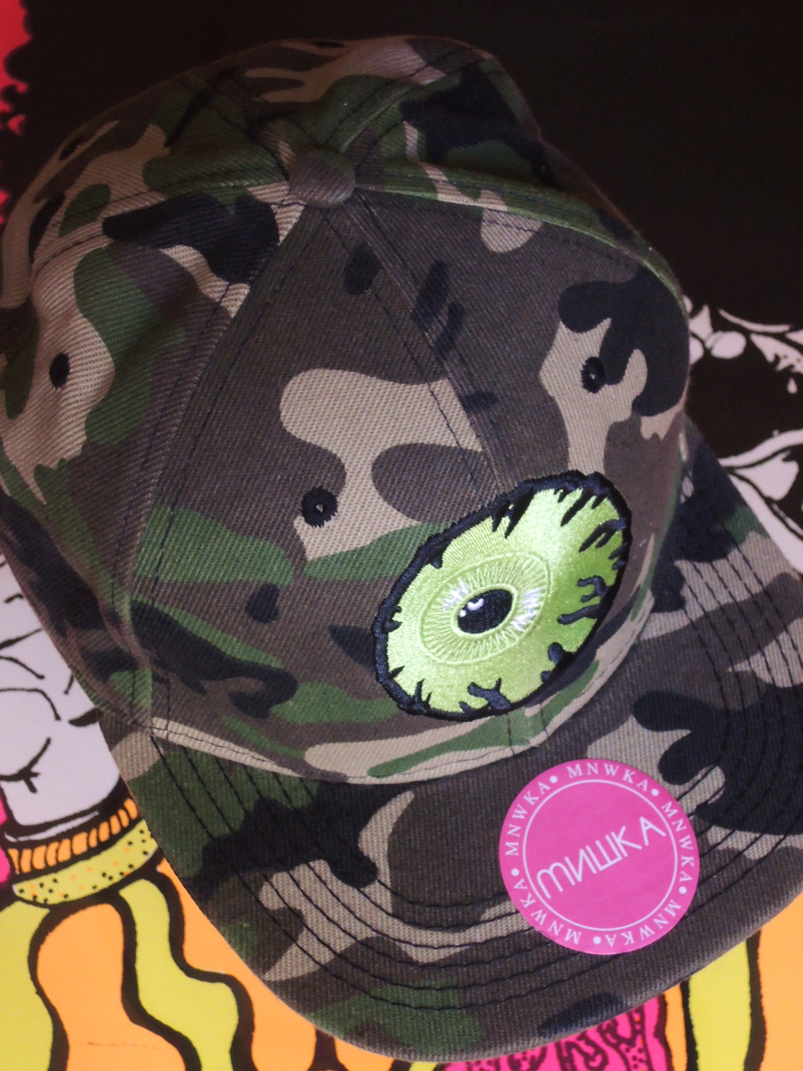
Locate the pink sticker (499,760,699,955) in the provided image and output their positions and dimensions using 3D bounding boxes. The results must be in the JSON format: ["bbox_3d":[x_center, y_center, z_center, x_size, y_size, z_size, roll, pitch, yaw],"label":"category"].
[{"bbox_3d":[0.049,0.080,0.593,0.051,0.001,0.051,-26,70,-17],"label":"pink sticker"}]

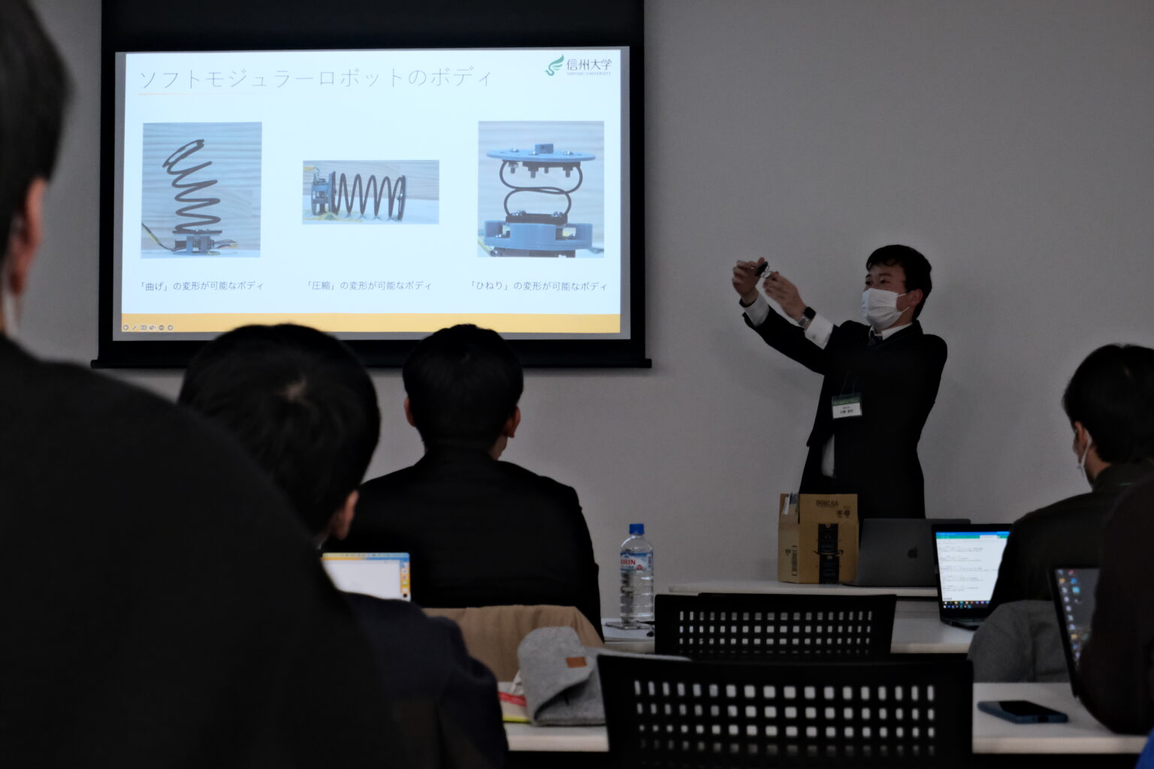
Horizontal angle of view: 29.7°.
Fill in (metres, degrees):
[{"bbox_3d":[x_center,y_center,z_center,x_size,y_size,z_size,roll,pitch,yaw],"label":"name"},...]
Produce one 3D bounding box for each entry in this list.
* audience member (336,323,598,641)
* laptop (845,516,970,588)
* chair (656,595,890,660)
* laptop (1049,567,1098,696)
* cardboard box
[{"bbox_3d":[-0.205,0.559,4.340,0.500,1.312,0.700,0,-2,0],"label":"audience member"},{"bbox_3d":[0.932,0.475,6.206,0.304,0.197,0.312,0,-2,-3],"label":"laptop"},{"bbox_3d":[0.380,0.801,4.190,0.500,0.815,0.560,0,-2,3],"label":"chair"},{"bbox_3d":[0.871,0.351,3.058,0.320,0.180,0.340,0,-2,-5],"label":"laptop"},{"bbox_3d":[0.714,0.452,6.442,0.185,0.263,0.180,1,-2,-13],"label":"cardboard box"}]

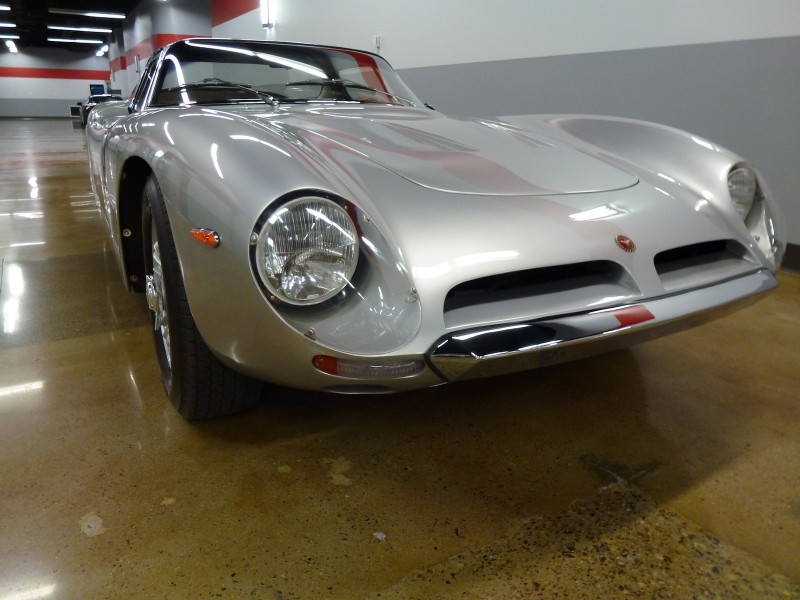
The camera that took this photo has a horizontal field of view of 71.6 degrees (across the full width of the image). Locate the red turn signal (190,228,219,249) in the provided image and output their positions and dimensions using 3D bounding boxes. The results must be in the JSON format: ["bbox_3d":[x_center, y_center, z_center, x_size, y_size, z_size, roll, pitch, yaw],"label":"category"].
[{"bbox_3d":[-0.372,-0.118,1.065,0.082,0.036,0.030,15,23,35],"label":"red turn signal"}]

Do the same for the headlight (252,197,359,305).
[{"bbox_3d":[-0.157,-0.084,0.942,0.184,0.184,0.090,-10,22,-29],"label":"headlight"}]

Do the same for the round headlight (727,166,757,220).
[{"bbox_3d":[0.937,-0.276,1.562,0.184,0.184,0.090,-10,22,-29],"label":"round headlight"}]

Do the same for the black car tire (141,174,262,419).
[{"bbox_3d":[-0.544,-0.005,1.508,0.215,0.660,0.660,-10,22,-29],"label":"black car tire"}]

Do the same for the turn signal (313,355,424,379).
[{"bbox_3d":[-0.050,0.099,0.874,0.178,0.038,0.045,0,19,-4],"label":"turn signal"}]

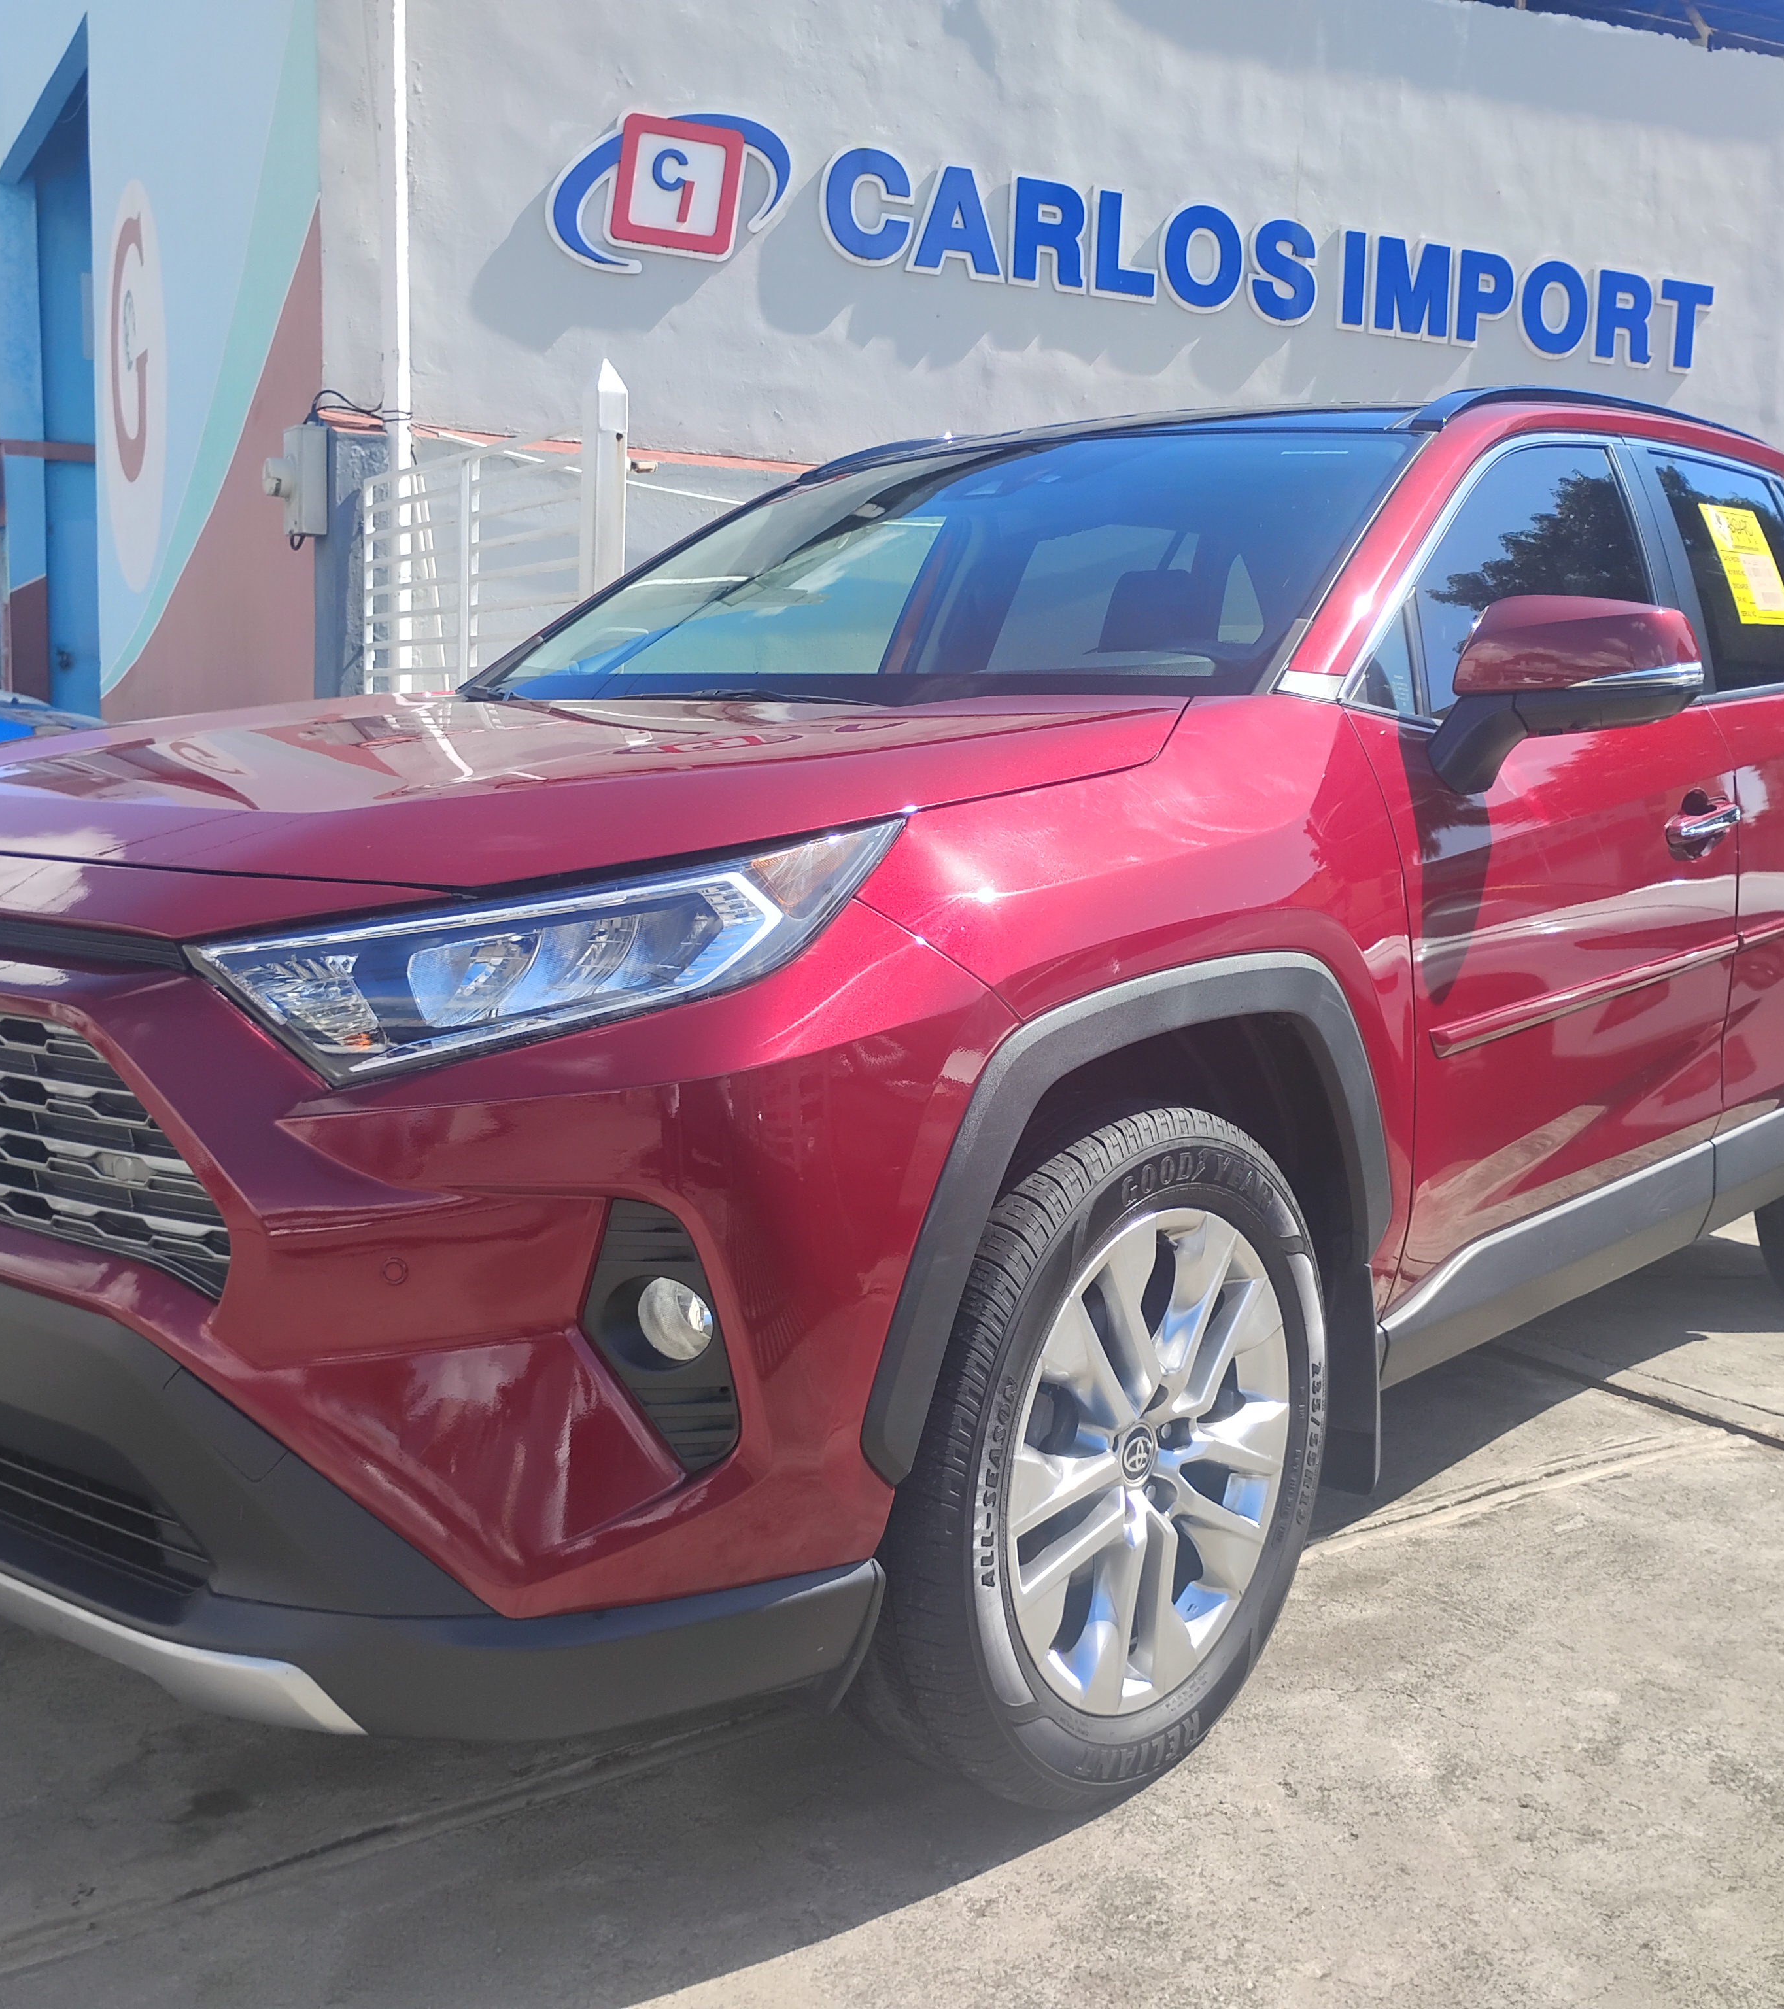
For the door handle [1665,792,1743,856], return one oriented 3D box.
[{"bbox_3d":[1.187,-0.261,3.153,0.070,0.090,0.230,7,9,40],"label":"door handle"}]

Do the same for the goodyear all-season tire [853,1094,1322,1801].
[{"bbox_3d":[0.195,0.456,2.303,0.245,0.735,0.740,7,9,40],"label":"goodyear all-season tire"}]

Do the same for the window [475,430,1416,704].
[{"bbox_3d":[0.049,-0.651,3.202,1.450,0.100,0.890,7,41,40],"label":"window"}]

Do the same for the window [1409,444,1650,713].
[{"bbox_3d":[0.878,-0.610,2.979,0.050,0.460,0.900,-25,-12,40],"label":"window"}]

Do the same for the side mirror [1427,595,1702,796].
[{"bbox_3d":[0.815,-0.377,2.620,0.235,0.240,0.260,7,9,40],"label":"side mirror"}]

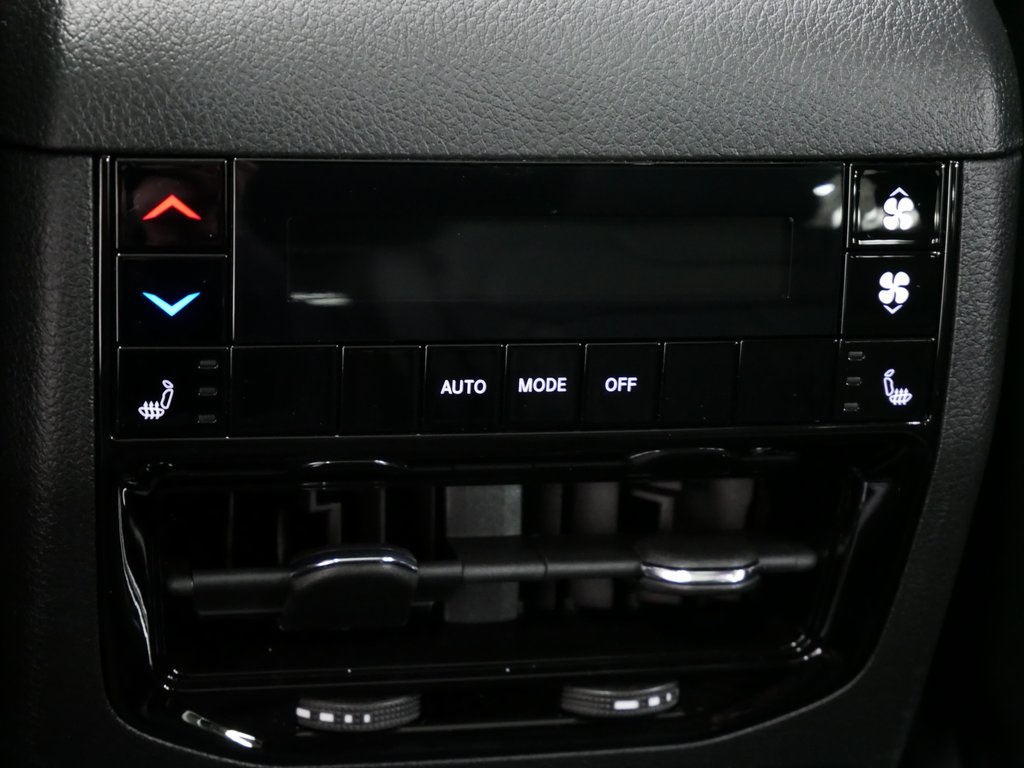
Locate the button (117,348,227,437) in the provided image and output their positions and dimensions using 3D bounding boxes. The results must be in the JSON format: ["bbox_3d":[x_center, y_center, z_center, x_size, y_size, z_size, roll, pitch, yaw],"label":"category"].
[{"bbox_3d":[-0.067,0.001,0.417,0.021,0.017,0.006,-1,11,-13],"label":"button"}]

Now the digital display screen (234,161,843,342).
[{"bbox_3d":[0.007,-0.028,0.447,0.130,0.038,0.006,-1,12,-12],"label":"digital display screen"}]

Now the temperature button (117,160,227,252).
[{"bbox_3d":[-0.069,-0.036,0.429,0.022,0.018,0.006,-1,12,-12],"label":"temperature button"}]

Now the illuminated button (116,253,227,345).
[{"bbox_3d":[-0.069,-0.018,0.433,0.022,0.018,0.006,-1,12,-12],"label":"illuminated button"}]

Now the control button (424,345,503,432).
[{"bbox_3d":[-0.011,0.001,0.449,0.017,0.019,0.006,-1,12,-12],"label":"control button"}]

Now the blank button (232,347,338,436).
[{"bbox_3d":[-0.045,0.001,0.422,0.021,0.017,0.006,-1,11,-13],"label":"blank button"}]

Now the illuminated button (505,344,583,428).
[{"bbox_3d":[0.006,0.000,0.434,0.015,0.017,0.006,-1,11,-13],"label":"illuminated button"}]

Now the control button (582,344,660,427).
[{"bbox_3d":[0.022,0.000,0.438,0.016,0.017,0.006,-1,11,-13],"label":"control button"}]

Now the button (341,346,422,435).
[{"bbox_3d":[-0.028,0.001,0.446,0.017,0.019,0.006,-1,12,-12],"label":"button"}]

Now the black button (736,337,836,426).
[{"bbox_3d":[0.057,-0.001,0.446,0.021,0.017,0.006,-1,11,-13],"label":"black button"}]

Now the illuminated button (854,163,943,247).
[{"bbox_3d":[0.079,-0.037,0.444,0.021,0.017,0.006,-1,11,-13],"label":"illuminated button"}]

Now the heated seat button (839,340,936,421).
[{"bbox_3d":[0.081,-0.001,0.469,0.022,0.019,0.006,-1,12,-12],"label":"heated seat button"}]

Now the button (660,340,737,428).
[{"bbox_3d":[0.038,0.000,0.441,0.015,0.017,0.006,-1,11,-13],"label":"button"}]

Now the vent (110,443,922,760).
[{"bbox_3d":[0.000,0.042,0.478,0.177,0.069,0.040,-1,12,-12],"label":"vent"}]

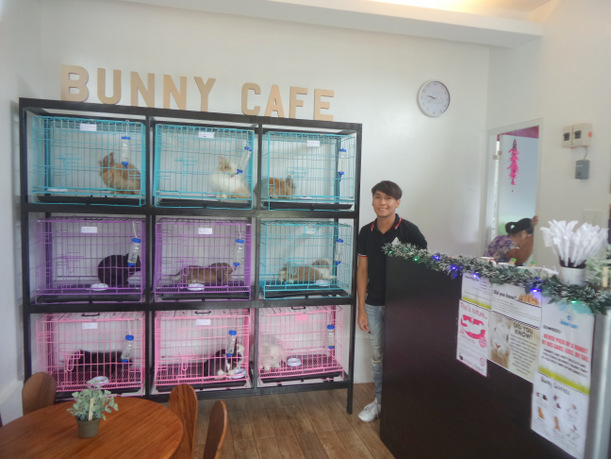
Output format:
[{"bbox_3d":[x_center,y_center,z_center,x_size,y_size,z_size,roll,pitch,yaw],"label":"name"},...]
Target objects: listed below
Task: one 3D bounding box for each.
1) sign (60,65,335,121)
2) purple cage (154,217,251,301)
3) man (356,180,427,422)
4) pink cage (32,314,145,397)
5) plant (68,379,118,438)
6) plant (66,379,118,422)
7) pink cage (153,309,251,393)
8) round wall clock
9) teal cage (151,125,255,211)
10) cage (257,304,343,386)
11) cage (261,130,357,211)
[{"bbox_3d":[-0.629,-0.847,2.694,1.682,0.209,0.025,1,4,-12],"label":"sign"},{"bbox_3d":[-0.711,0.209,2.990,0.609,0.511,0.390,1,4,-13],"label":"purple cage"},{"bbox_3d":[0.602,0.503,2.978,0.480,1.666,0.300,4,4,28],"label":"man"},{"bbox_3d":[-1.393,0.812,2.858,0.609,0.511,0.390,1,4,-13],"label":"pink cage"},{"bbox_3d":[-0.700,0.580,1.397,0.157,0.170,0.150,1,4,-12],"label":"plant"},{"bbox_3d":[-0.700,0.571,1.397,0.157,0.152,0.150,1,4,-12],"label":"plant"},{"bbox_3d":[-0.727,0.824,3.029,0.609,0.511,0.390,1,4,-13],"label":"pink cage"},{"bbox_3d":[1.058,-1.075,3.485,0.297,0.297,0.040,1,4,-12],"label":"round wall clock"},{"bbox_3d":[-0.688,-0.408,2.929,0.609,0.511,0.390,1,4,-14],"label":"teal cage"},{"bbox_3d":[-0.056,0.816,3.148,0.609,0.511,0.390,1,4,-11],"label":"cage"},{"bbox_3d":[0.002,-0.396,3.070,0.609,0.511,0.390,1,4,-15],"label":"cage"}]

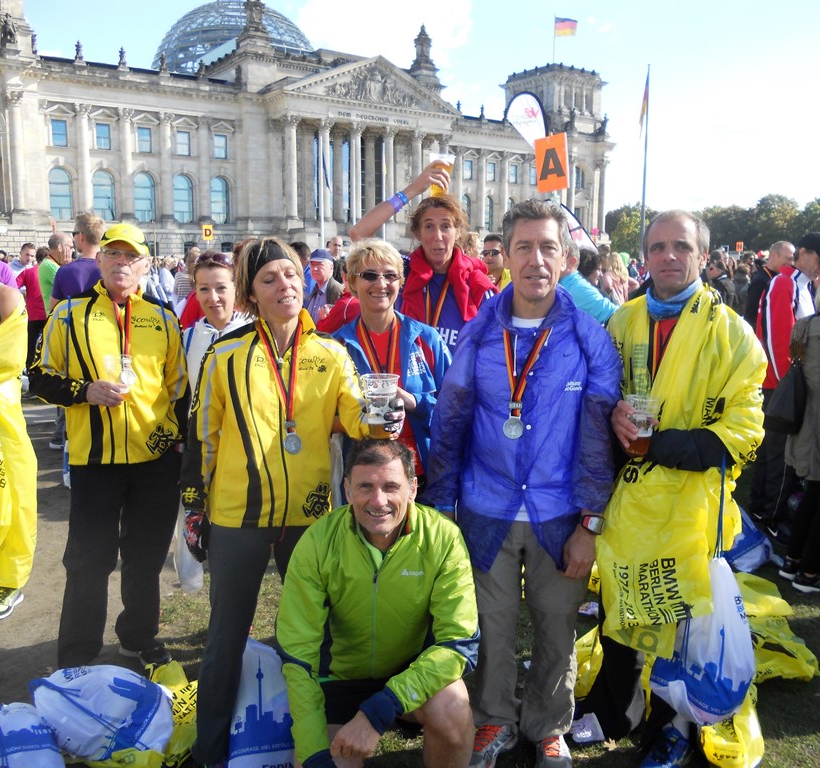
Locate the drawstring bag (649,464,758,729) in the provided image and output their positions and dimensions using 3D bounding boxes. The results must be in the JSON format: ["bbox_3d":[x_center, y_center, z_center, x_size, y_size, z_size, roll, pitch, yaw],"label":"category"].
[{"bbox_3d":[0.829,0.600,2.277,0.270,0.770,0.200,-1,8,-8],"label":"drawstring bag"}]

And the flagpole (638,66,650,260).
[{"bbox_3d":[31.753,-28.169,108.109,0.500,28.310,0.500,0,8,0],"label":"flagpole"}]

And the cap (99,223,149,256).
[{"bbox_3d":[-1.026,-0.525,2.880,0.175,0.125,0.250,1,12,-27],"label":"cap"}]

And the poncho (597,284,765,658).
[{"bbox_3d":[0.792,0.235,2.330,0.500,1.040,0.420,4,9,30],"label":"poncho"}]

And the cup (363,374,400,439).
[{"bbox_3d":[-0.071,0.051,1.930,0.092,0.149,0.092,-1,8,0],"label":"cup"}]

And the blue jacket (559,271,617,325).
[{"bbox_3d":[0.750,-0.192,3.760,0.550,0.720,0.350,-2,8,-11],"label":"blue jacket"}]

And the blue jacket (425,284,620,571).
[{"bbox_3d":[0.314,0.123,2.331,0.540,0.810,0.350,1,8,6],"label":"blue jacket"}]

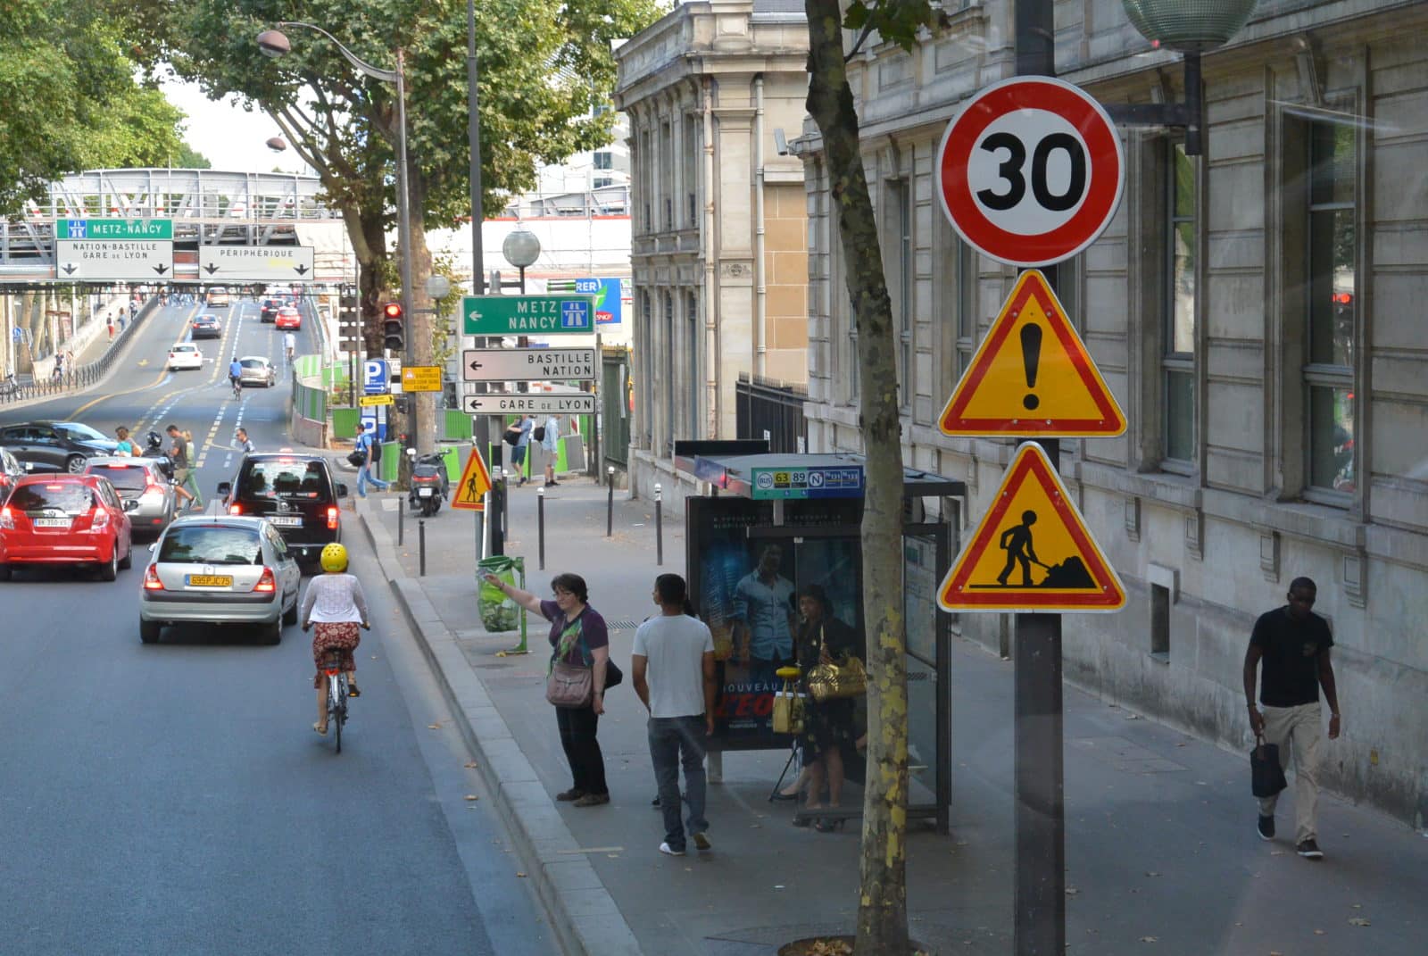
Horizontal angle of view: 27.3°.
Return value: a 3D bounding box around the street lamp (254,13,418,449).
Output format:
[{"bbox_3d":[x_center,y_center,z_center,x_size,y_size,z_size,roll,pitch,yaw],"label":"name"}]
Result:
[{"bbox_3d":[-7.537,-4.379,59.968,3.400,9.800,0.650,-1,4,-9],"label":"street lamp"}]

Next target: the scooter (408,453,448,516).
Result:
[{"bbox_3d":[-5.667,0.059,58.271,0.780,1.300,2.000,-1,3,-2],"label":"scooter"}]

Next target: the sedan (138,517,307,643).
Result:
[{"bbox_3d":[-5.879,1.121,35.168,1.650,1.420,3.770,-1,3,-5],"label":"sedan"}]

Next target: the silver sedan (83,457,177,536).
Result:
[{"bbox_3d":[-10.790,0.317,53.767,1.780,1.450,4.250,-1,3,-8],"label":"silver sedan"}]

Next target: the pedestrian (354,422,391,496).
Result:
[{"bbox_3d":[-7.781,-0.440,66.742,0.780,1.720,0.540,0,4,6],"label":"pedestrian"}]

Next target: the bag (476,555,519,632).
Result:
[{"bbox_3d":[-2.213,1.248,30.600,0.430,0.900,0.500,-1,4,-9],"label":"bag"}]

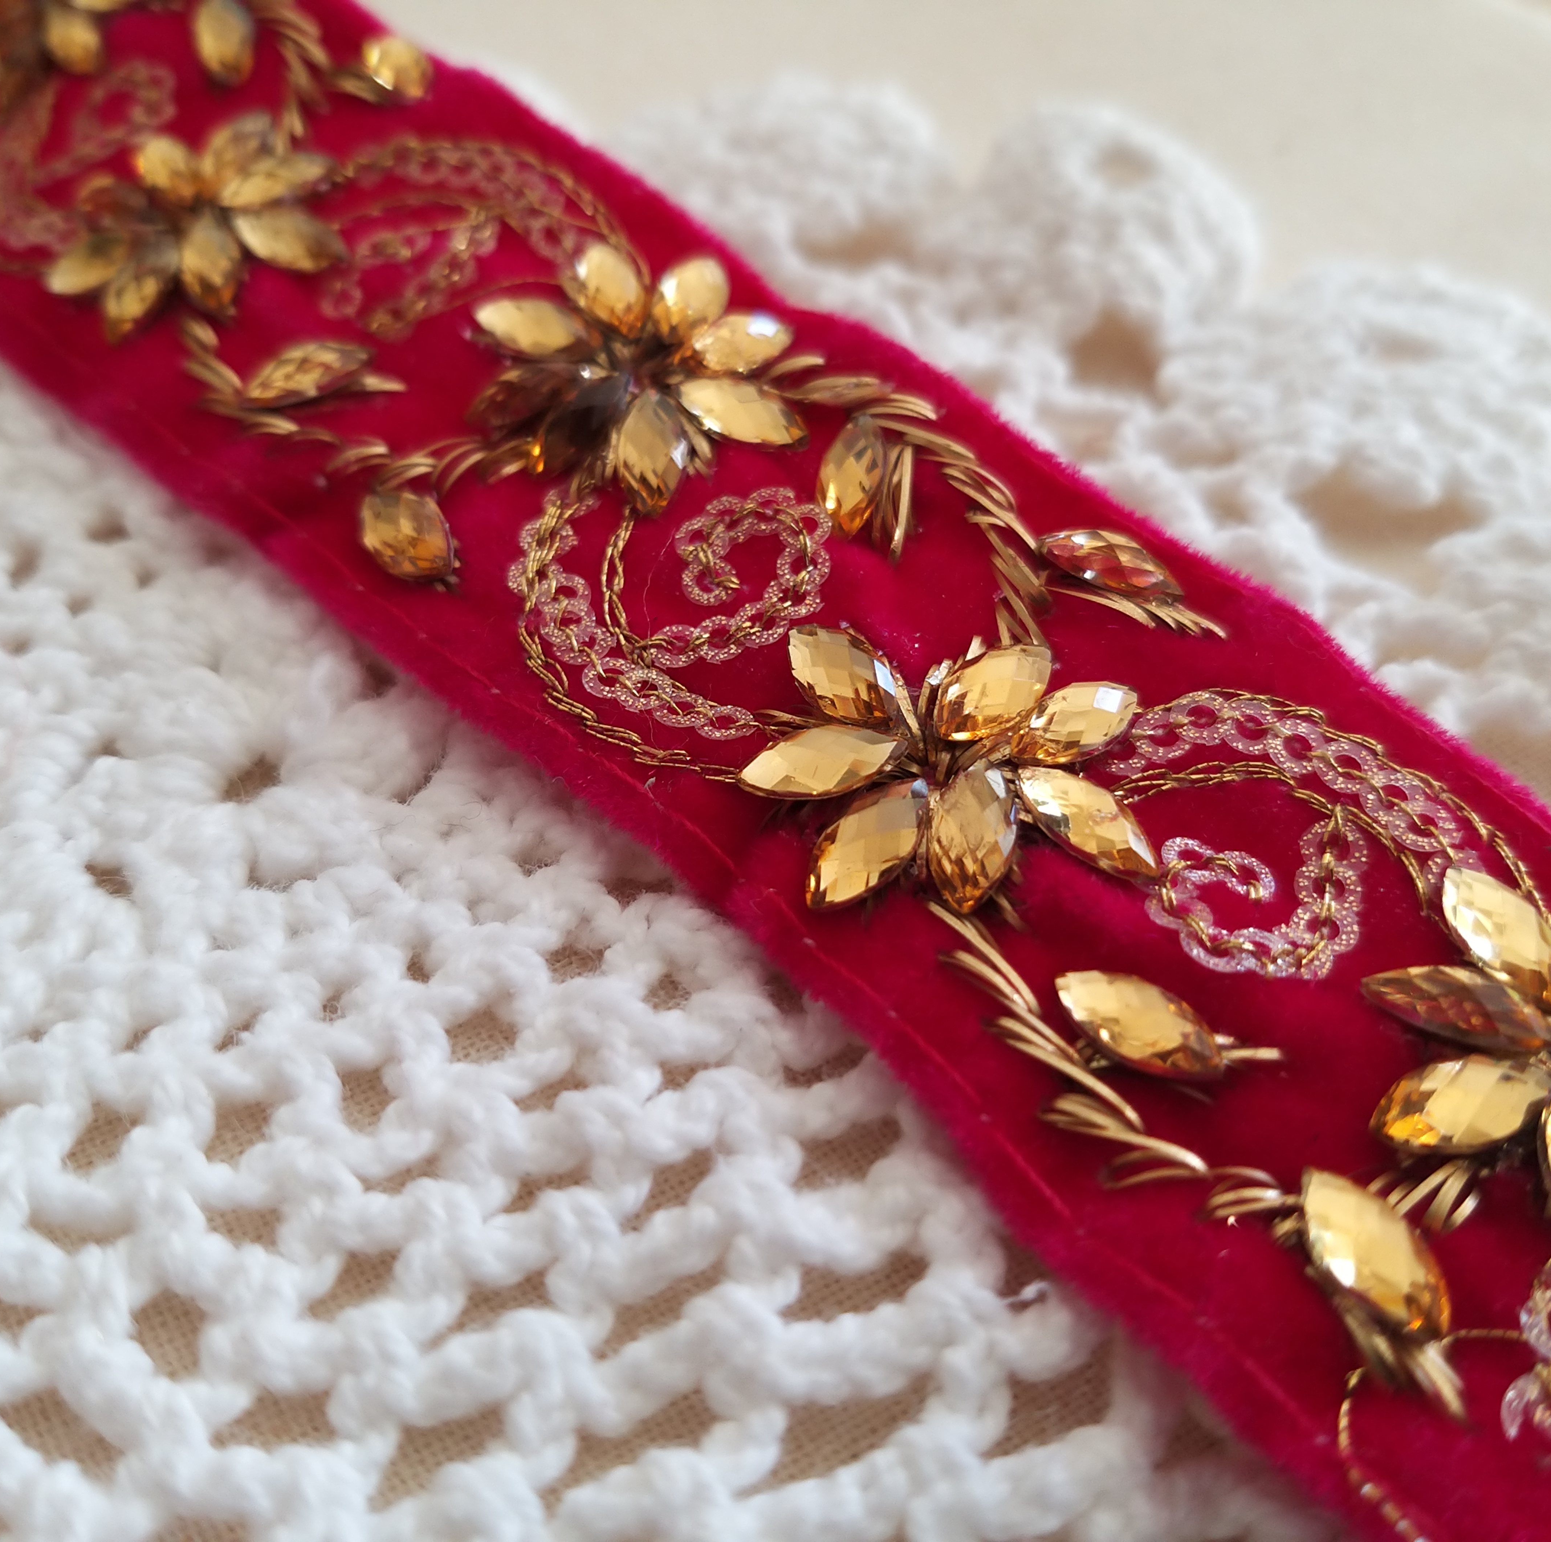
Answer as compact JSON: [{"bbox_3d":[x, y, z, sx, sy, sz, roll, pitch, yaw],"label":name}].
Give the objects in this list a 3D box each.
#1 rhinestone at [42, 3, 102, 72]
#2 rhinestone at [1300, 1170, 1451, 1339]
[{"bbox_3d":[-0.062,-0.065,0.141,0.005,0.004,0.010,-27,62,-13],"label":"rhinestone"},{"bbox_3d":[0.033,0.026,0.088,0.005,0.004,0.011,-32,67,-14],"label":"rhinestone"}]

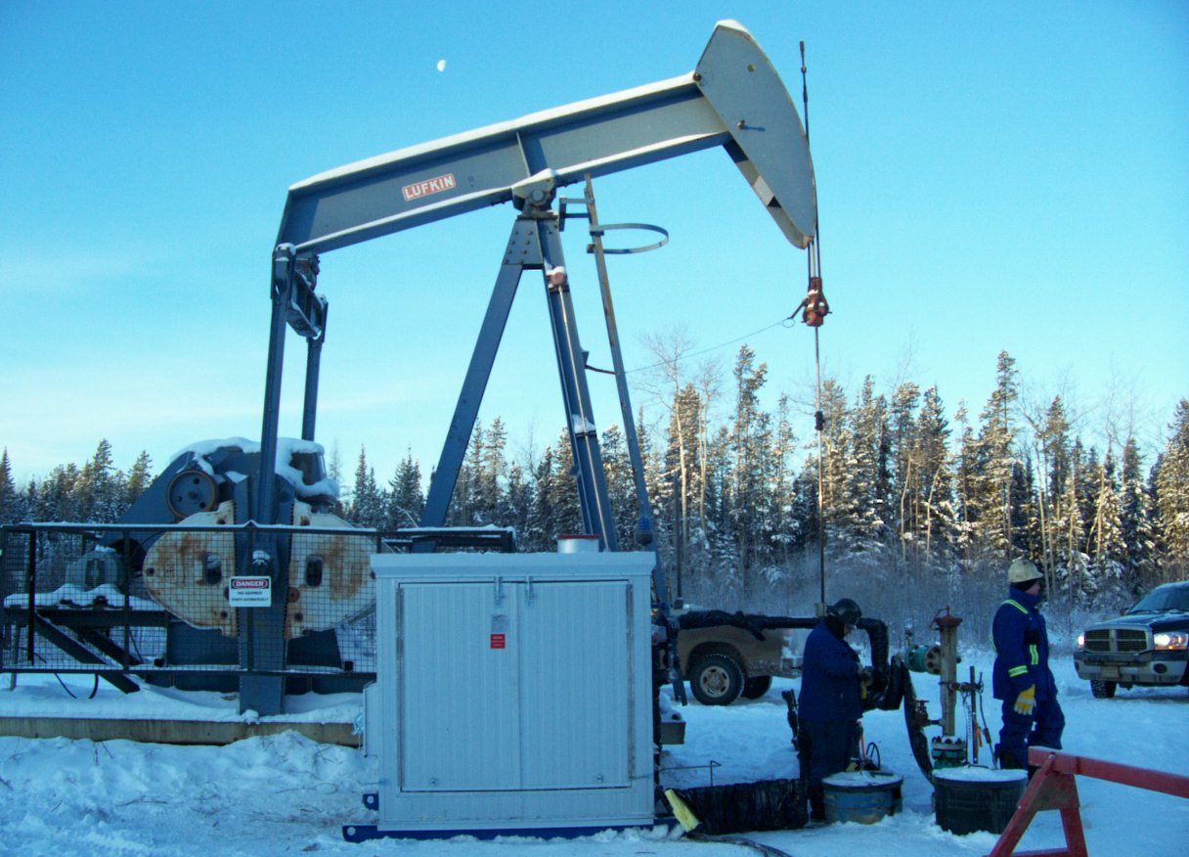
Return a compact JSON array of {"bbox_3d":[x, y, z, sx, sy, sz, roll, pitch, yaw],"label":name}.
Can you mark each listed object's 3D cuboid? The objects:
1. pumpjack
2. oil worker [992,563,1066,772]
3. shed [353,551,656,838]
[{"bbox_3d":[-1.255,-0.814,12.152,7.230,7.140,2.400,0,-6,-2],"label":"pumpjack"},{"bbox_3d":[3.426,1.934,9.247,0.500,1.800,0.580,-4,-7,30],"label":"oil worker"},{"bbox_3d":[-0.603,1.894,8.801,2.050,1.930,1.500,0,-6,-2],"label":"shed"}]

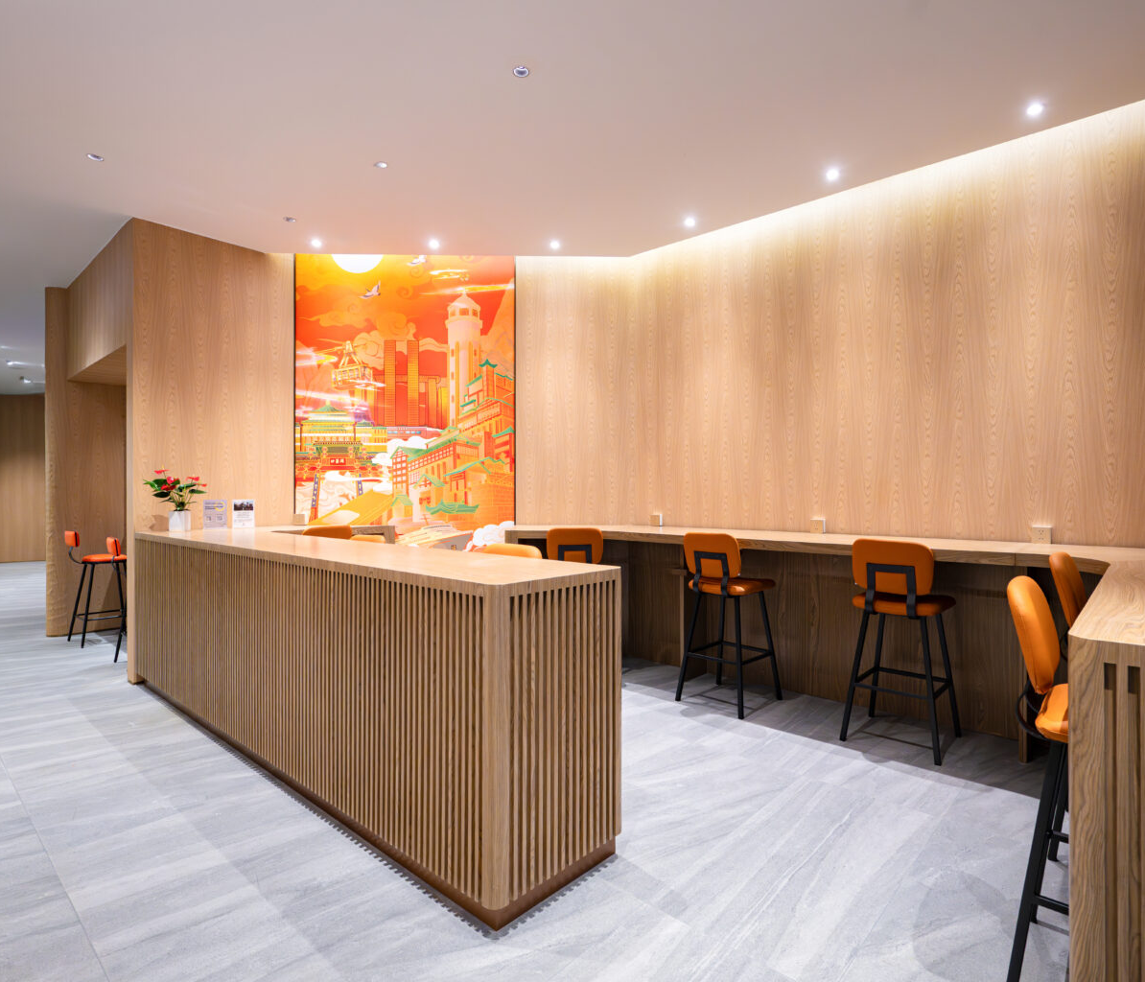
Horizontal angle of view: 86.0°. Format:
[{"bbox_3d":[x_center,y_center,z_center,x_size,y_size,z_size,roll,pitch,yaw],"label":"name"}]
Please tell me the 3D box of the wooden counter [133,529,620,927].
[{"bbox_3d":[-1.413,0.798,3.232,3.694,1.030,0.600,0,0,41],"label":"wooden counter"}]

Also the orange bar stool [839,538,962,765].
[{"bbox_3d":[1.751,0.787,3.265,0.460,1.055,0.495,0,0,43],"label":"orange bar stool"}]

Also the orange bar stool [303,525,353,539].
[{"bbox_3d":[-1.961,0.792,4.700,0.495,1.055,0.460,0,0,41],"label":"orange bar stool"}]

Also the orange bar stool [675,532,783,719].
[{"bbox_3d":[0.991,0.790,3.877,0.460,1.055,0.495,0,0,45],"label":"orange bar stool"}]

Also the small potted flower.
[{"bbox_3d":[-2.875,0.074,4.450,0.340,0.430,0.330,0,0,41],"label":"small potted flower"}]

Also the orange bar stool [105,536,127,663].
[{"bbox_3d":[-3.239,0.836,4.724,0.420,0.970,0.500,0,0,40],"label":"orange bar stool"}]

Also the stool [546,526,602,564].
[{"bbox_3d":[0.014,0.793,4.485,0.460,1.055,0.495,0,0,-4],"label":"stool"}]

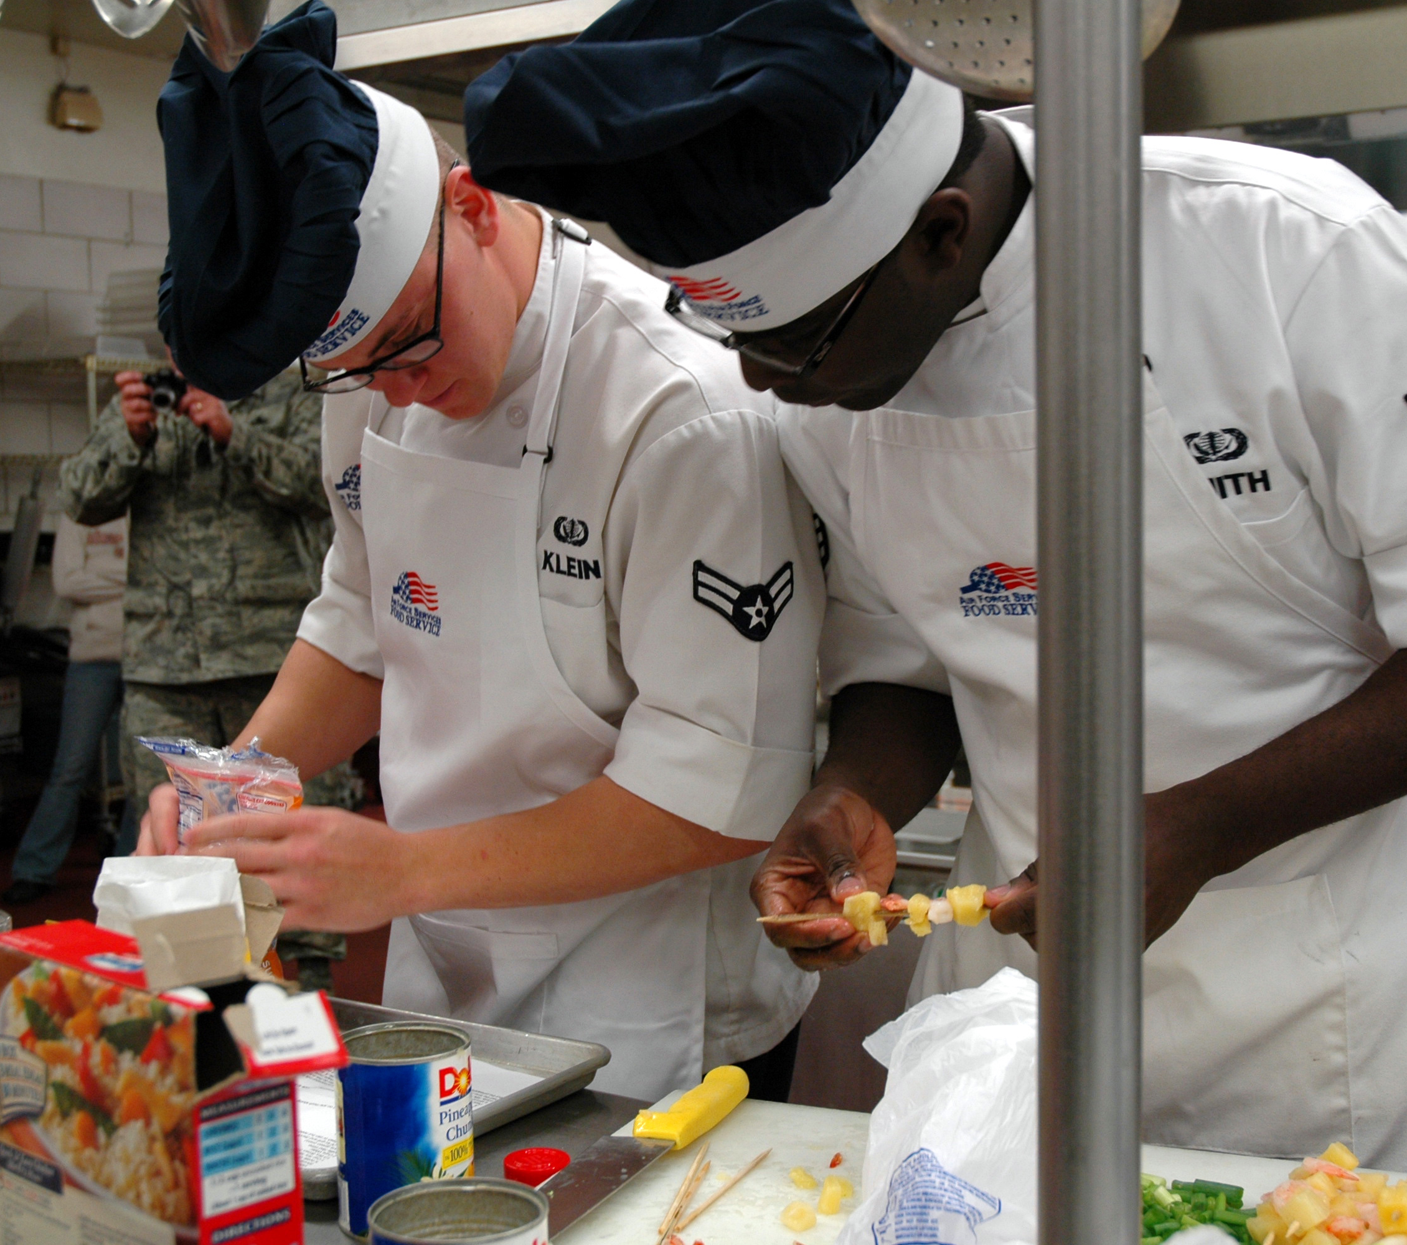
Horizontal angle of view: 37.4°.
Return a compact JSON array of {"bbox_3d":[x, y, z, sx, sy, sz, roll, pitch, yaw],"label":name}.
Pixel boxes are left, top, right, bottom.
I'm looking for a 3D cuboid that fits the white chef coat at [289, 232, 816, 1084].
[{"bbox_3d":[-0.105,0.030,1.690,0.460,0.710,0.360,6,9,44],"label":"white chef coat"}]

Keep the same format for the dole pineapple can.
[{"bbox_3d":[-0.194,0.333,1.355,0.087,0.116,0.087,0,6,0],"label":"dole pineapple can"}]

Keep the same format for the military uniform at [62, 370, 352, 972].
[{"bbox_3d":[-1.063,0.086,4.500,0.620,1.340,0.460,-1,7,-7],"label":"military uniform"}]

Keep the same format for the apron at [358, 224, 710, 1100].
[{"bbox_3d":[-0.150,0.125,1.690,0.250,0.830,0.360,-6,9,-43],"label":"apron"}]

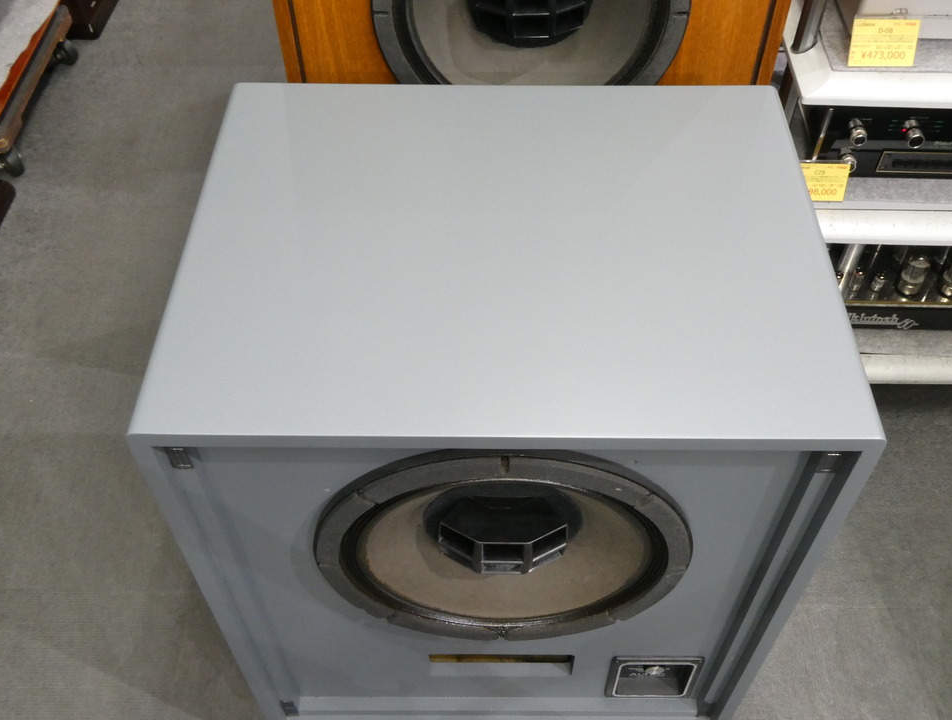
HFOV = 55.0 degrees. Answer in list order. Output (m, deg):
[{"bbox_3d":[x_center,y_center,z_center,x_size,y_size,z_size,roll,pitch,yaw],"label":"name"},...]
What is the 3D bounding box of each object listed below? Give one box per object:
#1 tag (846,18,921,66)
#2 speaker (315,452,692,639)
[{"bbox_3d":[0.563,-0.436,1.262,0.089,0.061,0.004,1,20,1],"label":"tag"},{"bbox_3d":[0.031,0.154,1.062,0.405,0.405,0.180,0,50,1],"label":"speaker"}]

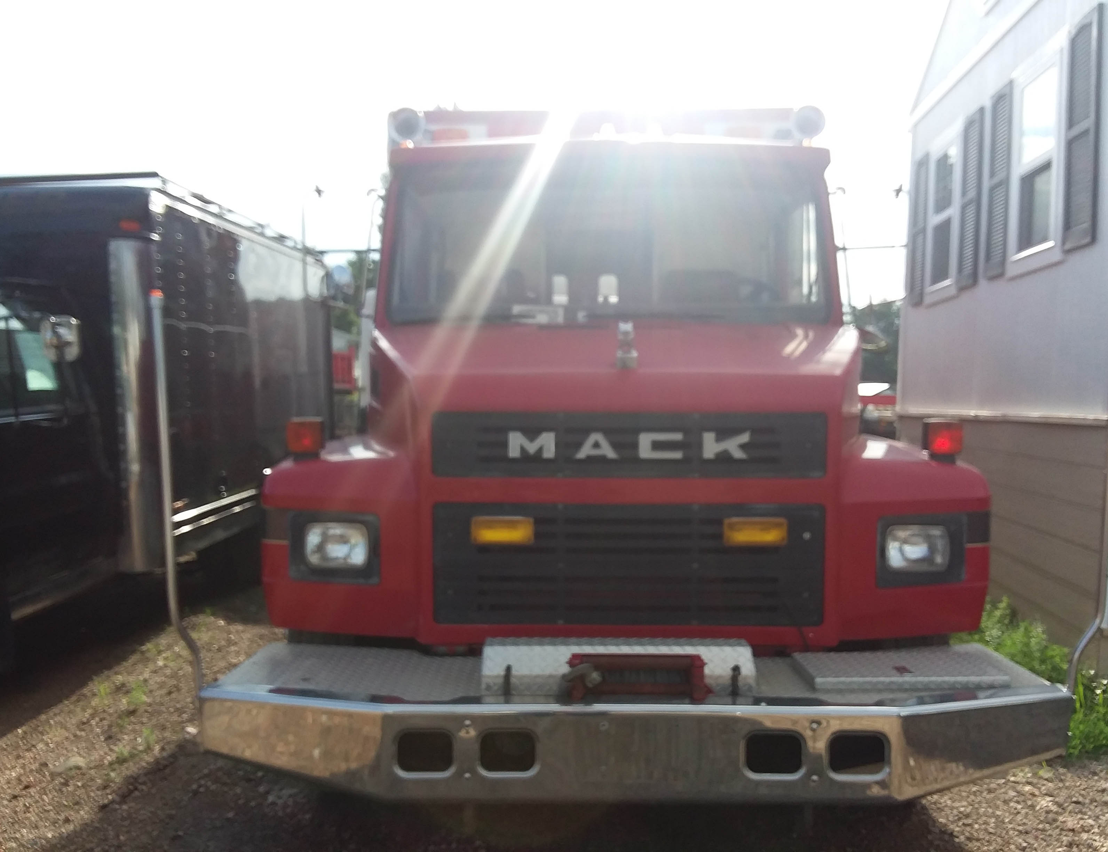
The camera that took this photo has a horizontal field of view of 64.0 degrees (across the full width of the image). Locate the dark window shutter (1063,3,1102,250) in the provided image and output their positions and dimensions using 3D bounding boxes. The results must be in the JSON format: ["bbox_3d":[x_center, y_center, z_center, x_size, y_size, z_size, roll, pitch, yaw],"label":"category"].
[{"bbox_3d":[3.054,-1.715,5.120,0.035,1.310,0.370,0,3,6],"label":"dark window shutter"}]

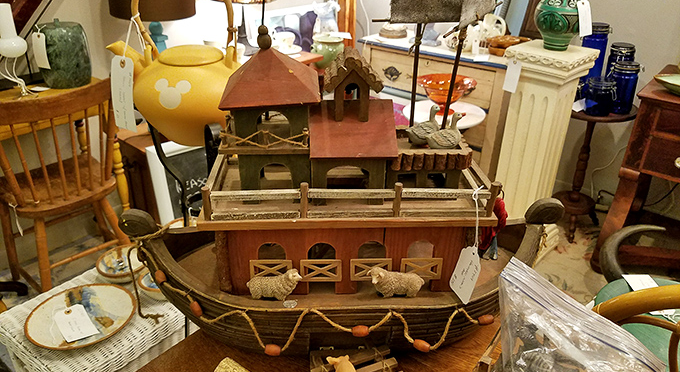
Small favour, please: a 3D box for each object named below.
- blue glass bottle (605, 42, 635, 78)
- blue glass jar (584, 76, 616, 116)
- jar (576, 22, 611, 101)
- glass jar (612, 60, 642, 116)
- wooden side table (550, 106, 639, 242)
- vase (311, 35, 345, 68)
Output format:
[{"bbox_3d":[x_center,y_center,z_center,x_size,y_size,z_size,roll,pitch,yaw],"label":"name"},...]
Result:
[{"bbox_3d":[1.224,-0.489,2.252,0.102,0.255,0.105,2,28,0],"label":"blue glass bottle"},{"bbox_3d":[1.105,-0.381,2.164,0.105,0.147,0.105,2,28,0],"label":"blue glass jar"},{"bbox_3d":[1.091,-0.533,2.247,0.102,0.330,0.105,2,28,0],"label":"jar"},{"bbox_3d":[1.208,-0.415,2.170,0.102,0.205,0.105,2,28,0],"label":"glass jar"},{"bbox_3d":[1.134,-0.060,2.409,0.350,0.650,0.350,2,28,0],"label":"wooden side table"},{"bbox_3d":[-0.064,-0.653,2.500,0.165,0.145,0.150,2,28,0],"label":"vase"}]

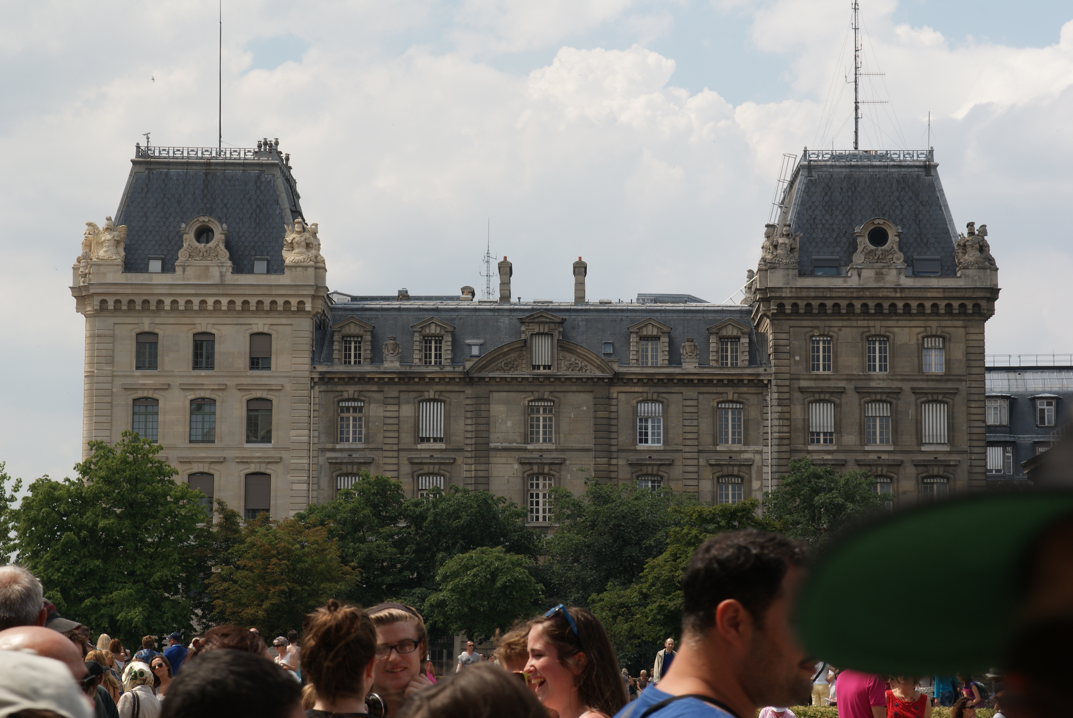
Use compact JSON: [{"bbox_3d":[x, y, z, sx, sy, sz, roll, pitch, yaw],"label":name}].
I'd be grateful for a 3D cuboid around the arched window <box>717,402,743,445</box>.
[{"bbox_3d":[10.329,3.441,143.243,1.390,2.330,0.300,0,-6,0],"label":"arched window"}]

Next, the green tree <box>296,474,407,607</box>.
[{"bbox_3d":[-7.871,9.143,112.532,5.100,8.816,5.100,0,-6,0],"label":"green tree"}]

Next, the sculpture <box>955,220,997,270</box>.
[{"bbox_3d":[23.995,-6.191,146.419,2.284,2.585,2.000,0,-6,0],"label":"sculpture"}]

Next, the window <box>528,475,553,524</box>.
[{"bbox_3d":[0.201,7.484,142.791,1.340,2.580,0.300,0,-6,0],"label":"window"}]

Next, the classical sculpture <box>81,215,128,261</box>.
[{"bbox_3d":[-25.624,-7.106,159.244,2.684,2.711,1.600,-1,-6,11],"label":"classical sculpture"}]

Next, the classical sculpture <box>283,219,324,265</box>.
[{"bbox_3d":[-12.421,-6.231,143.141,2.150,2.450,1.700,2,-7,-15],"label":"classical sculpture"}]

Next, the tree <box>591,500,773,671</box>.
[{"bbox_3d":[5.264,8.171,92.659,6.857,6.744,6.515,0,-6,0],"label":"tree"}]

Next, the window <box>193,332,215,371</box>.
[{"bbox_3d":[-18.205,-0.409,146.902,1.238,2.112,0.300,0,-6,0],"label":"window"}]

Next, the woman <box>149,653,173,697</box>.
[{"bbox_3d":[-3.574,3.620,25.762,0.480,1.540,0.320,-1,-6,14],"label":"woman"}]

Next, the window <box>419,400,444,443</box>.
[{"bbox_3d":[-5.731,3.442,147.061,1.410,2.394,0.300,0,-6,0],"label":"window"}]

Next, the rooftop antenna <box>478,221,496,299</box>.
[{"bbox_3d":[-2.797,-5.705,154.508,0.979,4.747,0.900,0,-6,0],"label":"rooftop antenna"}]

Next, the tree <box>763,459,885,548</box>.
[{"bbox_3d":[12.331,9.041,114.708,5.900,9.730,5.900,0,-6,0],"label":"tree"}]

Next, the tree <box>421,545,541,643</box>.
[{"bbox_3d":[-1.922,9.482,97.547,4.360,5.319,4.360,0,-6,0],"label":"tree"}]

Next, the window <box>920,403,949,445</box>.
[{"bbox_3d":[23.395,3.765,157.706,1.600,2.518,0.280,0,-6,0],"label":"window"}]

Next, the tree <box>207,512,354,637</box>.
[{"bbox_3d":[-9.105,8.526,94.669,5.289,6.239,5.289,0,-6,0],"label":"tree"}]

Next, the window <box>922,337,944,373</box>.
[{"bbox_3d":[23.385,-0.247,158.135,1.308,2.184,0.280,0,-6,0],"label":"window"}]

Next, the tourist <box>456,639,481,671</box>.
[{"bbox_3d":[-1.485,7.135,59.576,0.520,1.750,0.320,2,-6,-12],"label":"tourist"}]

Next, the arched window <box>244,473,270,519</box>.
[{"bbox_3d":[-15.181,7.529,146.043,1.441,2.667,0.300,0,-6,0],"label":"arched window"}]

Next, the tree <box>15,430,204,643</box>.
[{"bbox_3d":[-15.339,7.258,96.769,6.879,9.226,6.673,0,-6,0],"label":"tree"}]

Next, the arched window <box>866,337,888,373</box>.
[{"bbox_3d":[18.647,-0.207,146.863,1.215,1.982,0.300,0,-6,0],"label":"arched window"}]

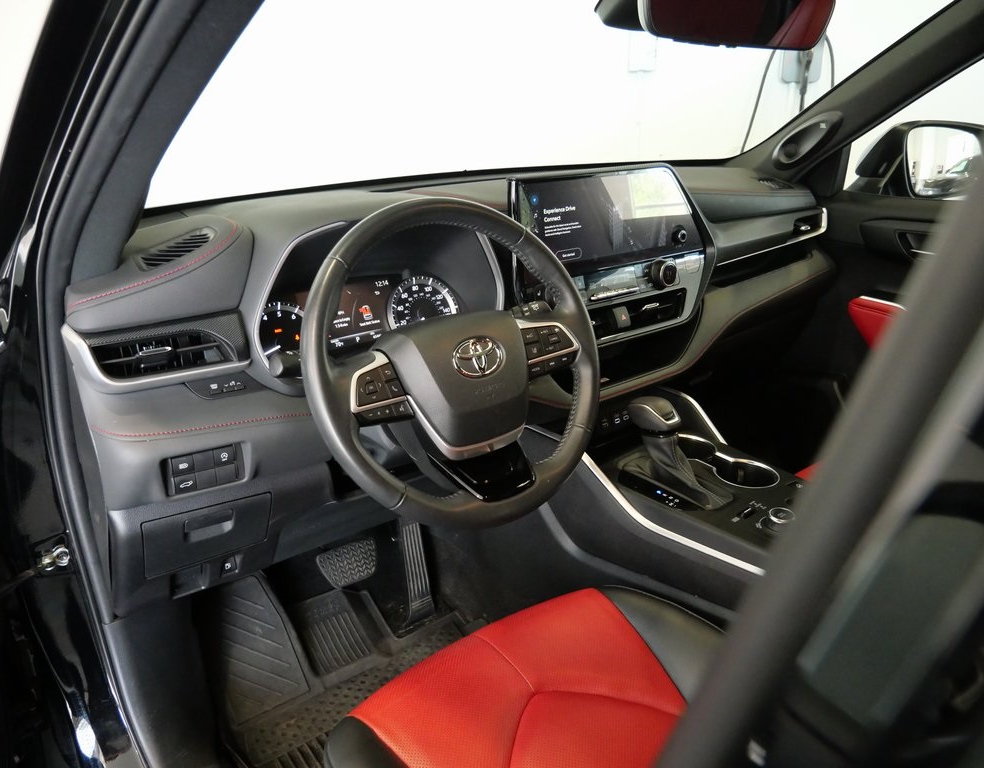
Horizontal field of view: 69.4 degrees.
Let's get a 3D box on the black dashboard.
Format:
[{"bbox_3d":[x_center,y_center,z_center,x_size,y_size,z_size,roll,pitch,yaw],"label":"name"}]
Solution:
[{"bbox_3d":[0.089,-0.177,1.252,1.470,0.420,0.460,-16,25,-33],"label":"black dashboard"}]

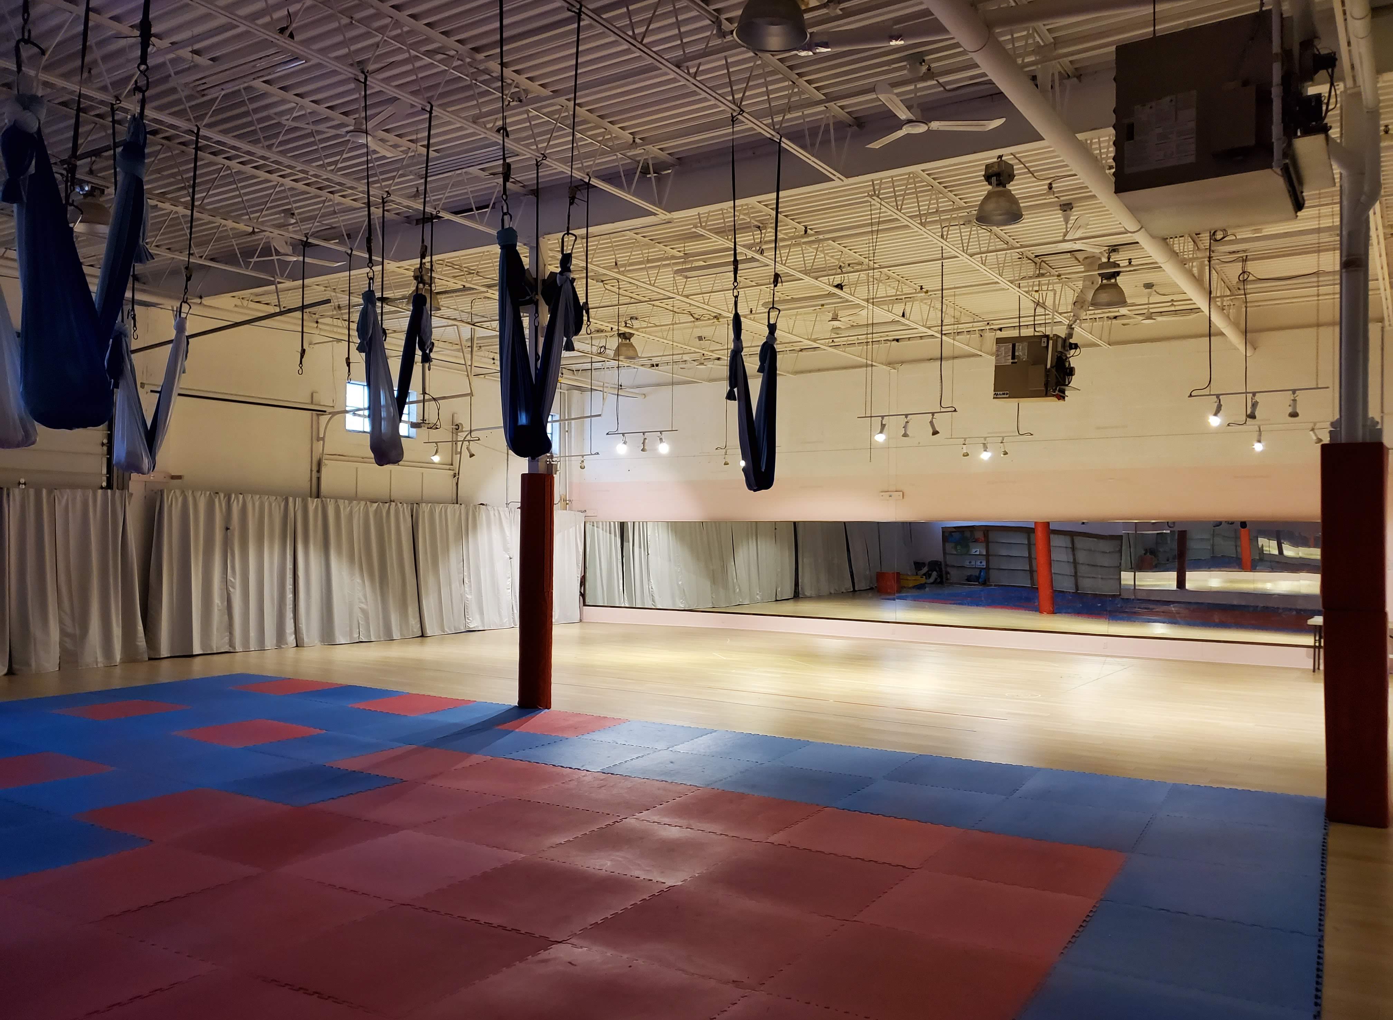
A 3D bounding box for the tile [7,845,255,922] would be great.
[{"bbox_3d":[-2.982,1.949,5.499,0.987,0.030,0.987,0,-2,31],"label":"tile"}]

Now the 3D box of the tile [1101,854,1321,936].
[{"bbox_3d":[2.760,2.025,5.542,0.987,0.030,0.987,0,-2,31],"label":"tile"}]

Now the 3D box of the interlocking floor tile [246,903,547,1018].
[{"bbox_3d":[-1.308,1.973,4.593,1.000,0.025,1.000,0,-2,31],"label":"interlocking floor tile"}]

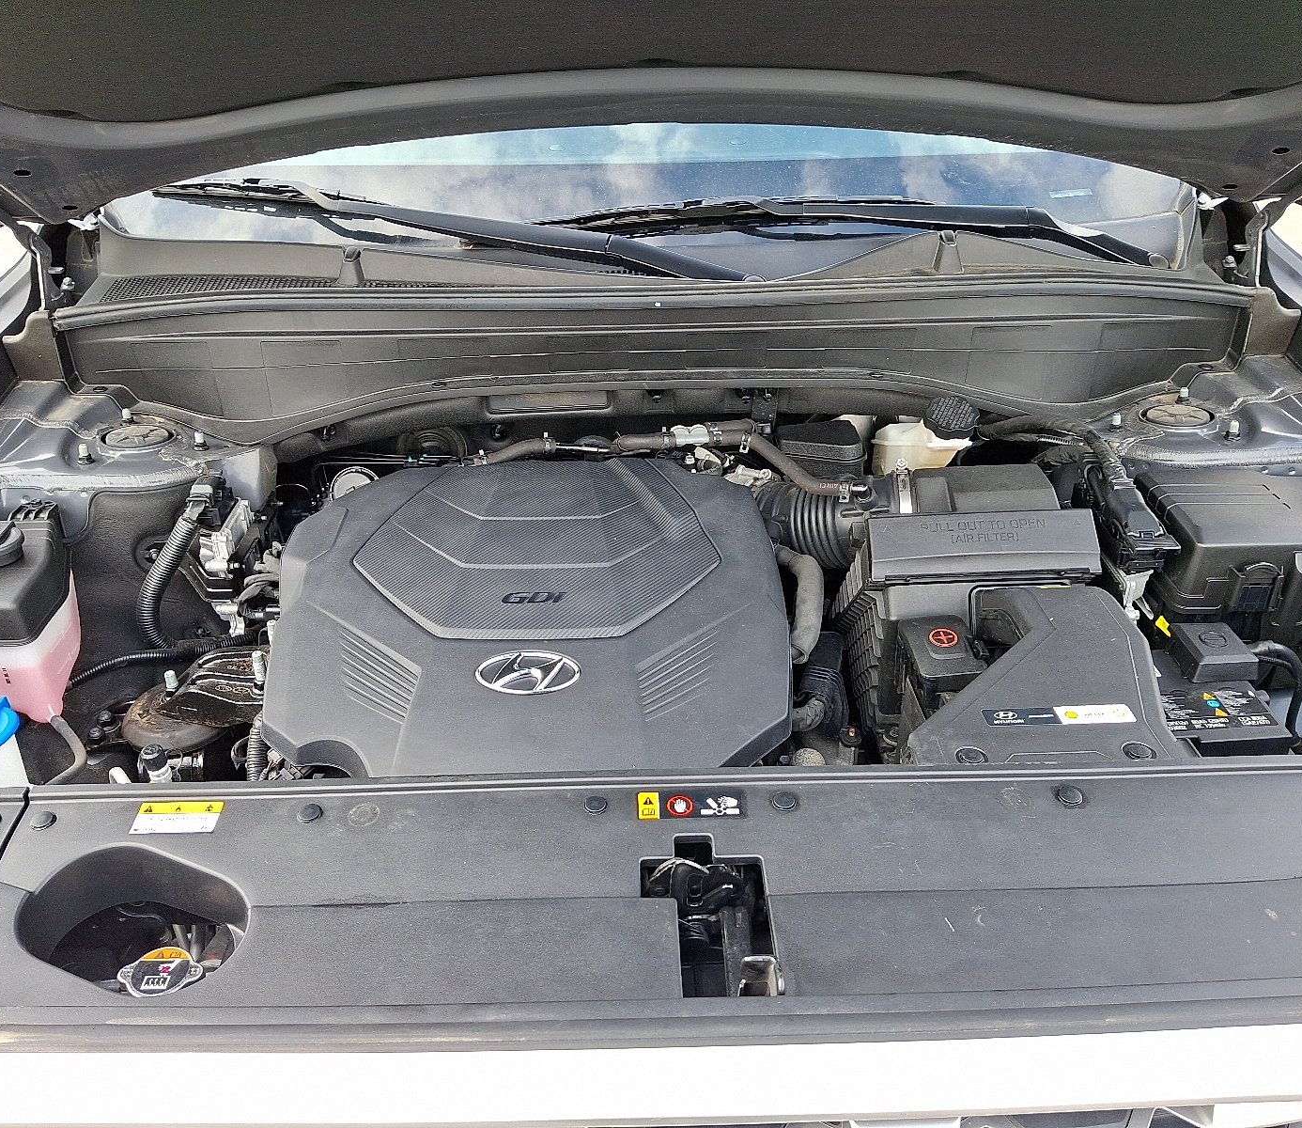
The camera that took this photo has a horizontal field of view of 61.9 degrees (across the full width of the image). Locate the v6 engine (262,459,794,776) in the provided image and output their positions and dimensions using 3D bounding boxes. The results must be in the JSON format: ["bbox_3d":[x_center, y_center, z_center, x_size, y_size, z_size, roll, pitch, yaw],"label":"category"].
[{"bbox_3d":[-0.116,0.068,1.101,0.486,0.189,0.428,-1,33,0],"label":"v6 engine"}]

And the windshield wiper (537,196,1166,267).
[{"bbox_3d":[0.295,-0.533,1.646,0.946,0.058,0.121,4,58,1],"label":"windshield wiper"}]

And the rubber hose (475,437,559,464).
[{"bbox_3d":[-0.157,-0.131,1.258,0.094,0.029,0.033,-1,33,0],"label":"rubber hose"}]

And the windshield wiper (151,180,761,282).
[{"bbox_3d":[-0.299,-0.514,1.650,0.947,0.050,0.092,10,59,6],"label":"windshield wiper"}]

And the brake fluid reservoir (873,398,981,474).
[{"bbox_3d":[0.339,-0.147,1.341,0.124,0.117,0.092,-1,33,0],"label":"brake fluid reservoir"}]

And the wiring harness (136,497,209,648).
[{"bbox_3d":[-0.541,0.010,1.226,0.061,0.133,0.087,-1,33,0],"label":"wiring harness"}]

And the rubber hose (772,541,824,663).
[{"bbox_3d":[0.150,0.039,1.106,0.048,0.061,0.133,-1,33,0],"label":"rubber hose"}]

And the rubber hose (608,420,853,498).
[{"bbox_3d":[0.088,-0.119,1.239,0.265,0.055,0.104,-1,33,0],"label":"rubber hose"}]

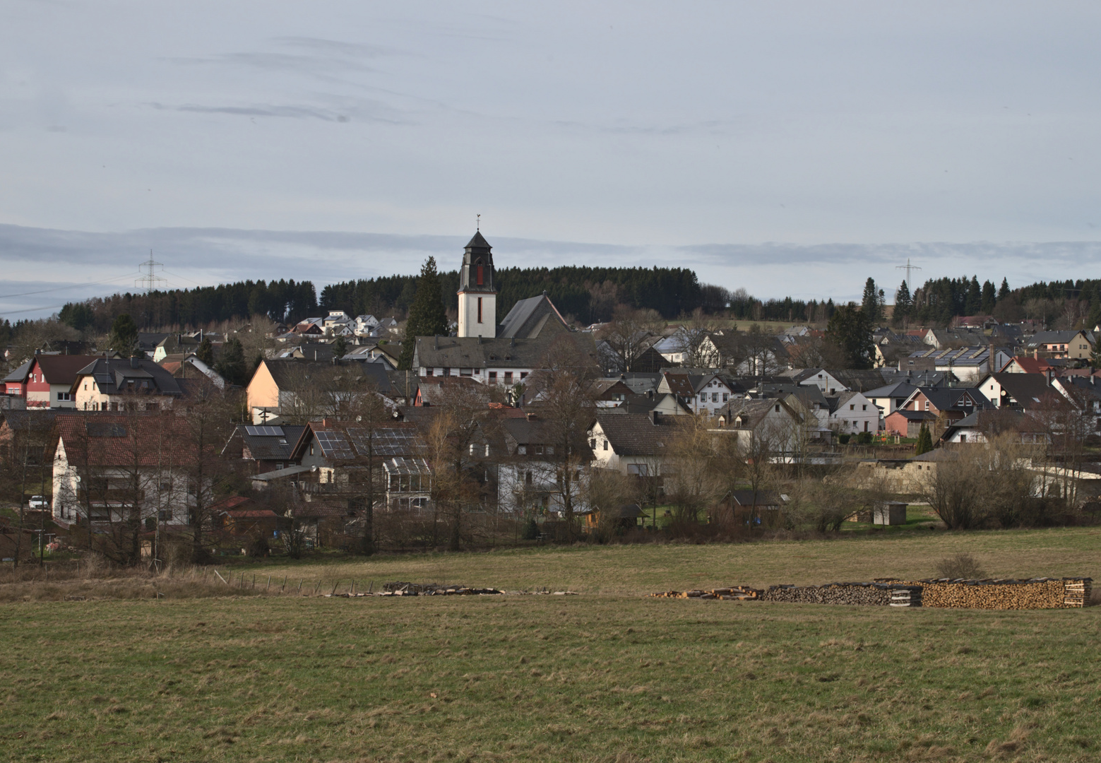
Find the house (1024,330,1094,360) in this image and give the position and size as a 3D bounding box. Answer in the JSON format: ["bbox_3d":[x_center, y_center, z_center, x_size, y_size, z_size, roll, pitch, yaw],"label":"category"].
[{"bbox_3d":[145.120,-10.260,610.000,10.500,8.720,16.000,0,0,-38],"label":"house"}]

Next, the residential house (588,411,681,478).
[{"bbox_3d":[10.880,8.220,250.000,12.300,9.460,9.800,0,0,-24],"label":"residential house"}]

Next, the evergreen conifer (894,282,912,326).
[{"bbox_3d":[145.110,-31.590,880.000,7.600,19.980,7.400,0,0,0],"label":"evergreen conifer"}]

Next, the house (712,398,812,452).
[{"bbox_3d":[30.550,7.060,314.000,10.000,9.510,10.500,0,0,-34],"label":"house"}]

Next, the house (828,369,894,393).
[{"bbox_3d":[58.480,1.960,405.000,11.000,8.510,9.000,0,0,-17],"label":"house"}]

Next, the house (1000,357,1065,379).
[{"bbox_3d":[96.690,-0.450,430.000,11.000,8.680,9.500,0,0,-40],"label":"house"}]

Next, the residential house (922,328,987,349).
[{"bbox_3d":[110.380,-10.510,585.000,17.000,7.500,9.000,0,0,-24],"label":"residential house"}]

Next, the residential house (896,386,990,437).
[{"bbox_3d":[63.430,4.860,345.000,13.000,7.830,9.300,0,0,-36],"label":"residential house"}]

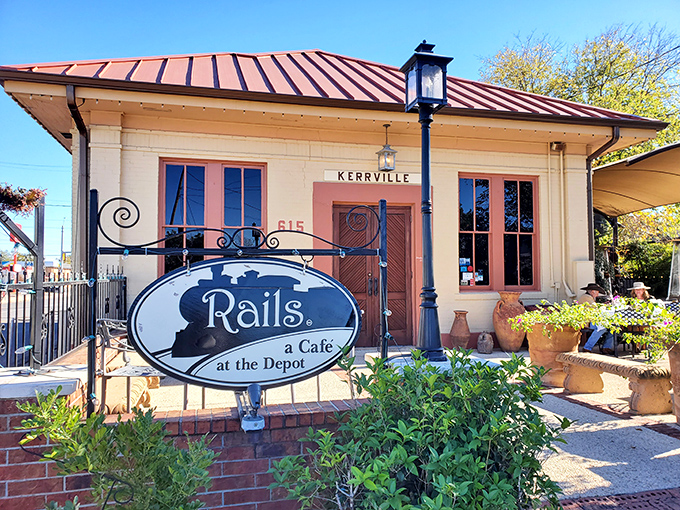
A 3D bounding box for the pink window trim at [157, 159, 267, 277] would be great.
[{"bbox_3d":[-2.135,-0.478,8.680,1.820,2.300,0.140,0,-3,-14],"label":"pink window trim"}]

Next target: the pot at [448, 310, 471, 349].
[{"bbox_3d":[2.132,1.369,9.090,0.365,0.745,0.365,0,-1,0],"label":"pot"}]

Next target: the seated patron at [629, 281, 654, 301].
[{"bbox_3d":[5.630,1.120,9.532,0.560,1.250,0.720,0,-1,20],"label":"seated patron"}]

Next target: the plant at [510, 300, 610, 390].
[{"bbox_3d":[2.909,1.159,6.700,1.180,1.070,1.000,0,-1,17],"label":"plant"}]

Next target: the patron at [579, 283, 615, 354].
[{"bbox_3d":[4.563,1.113,9.082,0.700,1.250,0.520,0,-1,-5],"label":"patron"}]

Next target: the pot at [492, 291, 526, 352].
[{"bbox_3d":[3.043,1.188,9.158,0.610,1.075,0.600,0,-2,0],"label":"pot"}]

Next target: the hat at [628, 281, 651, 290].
[{"bbox_3d":[5.430,0.576,9.250,0.400,0.140,0.420,-2,-3,30],"label":"hat"}]

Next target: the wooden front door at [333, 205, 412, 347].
[{"bbox_3d":[0.580,0.382,9.110,1.500,2.504,0.080,0,-1,-15],"label":"wooden front door"}]

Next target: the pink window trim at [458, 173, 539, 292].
[{"bbox_3d":[3.021,-0.415,9.665,1.740,2.233,0.140,0,-1,-15],"label":"pink window trim"}]

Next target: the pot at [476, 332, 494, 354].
[{"bbox_3d":[2.572,1.544,9.017,0.295,0.365,0.285,0,-3,-14],"label":"pot"}]

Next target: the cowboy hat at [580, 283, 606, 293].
[{"bbox_3d":[4.499,0.592,9.100,0.420,0.145,0.360,11,2,21],"label":"cowboy hat"}]

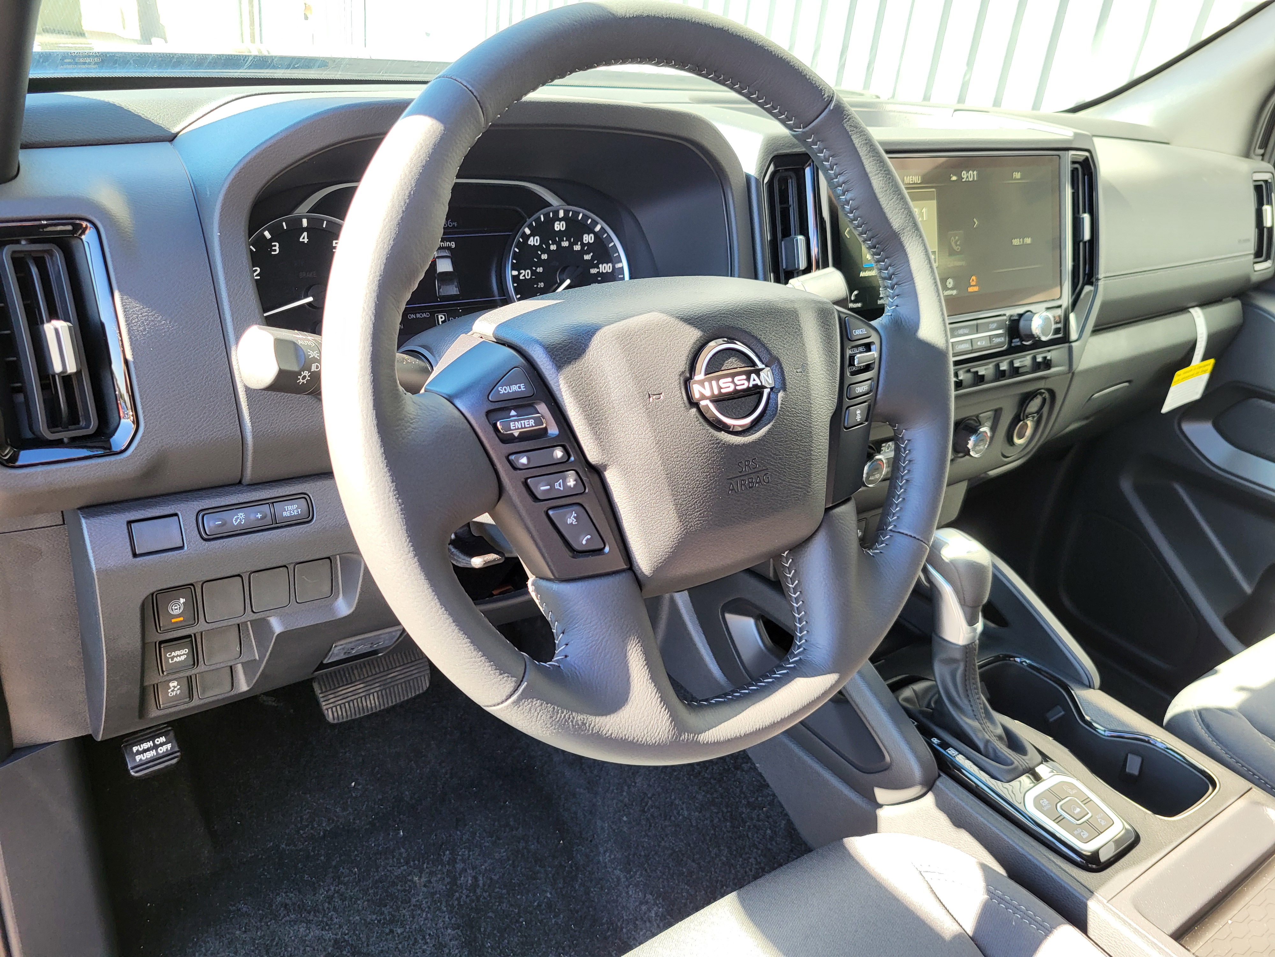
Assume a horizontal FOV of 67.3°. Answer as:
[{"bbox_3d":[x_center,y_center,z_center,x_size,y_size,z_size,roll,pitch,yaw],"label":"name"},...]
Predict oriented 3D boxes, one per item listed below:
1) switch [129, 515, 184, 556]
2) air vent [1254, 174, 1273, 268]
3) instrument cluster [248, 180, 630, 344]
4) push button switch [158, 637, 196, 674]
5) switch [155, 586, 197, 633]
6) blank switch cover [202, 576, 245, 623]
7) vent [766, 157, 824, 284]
[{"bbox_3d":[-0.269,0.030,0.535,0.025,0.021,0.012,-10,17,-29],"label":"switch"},{"bbox_3d":[0.751,-0.313,1.181,0.060,0.116,0.035,-13,12,-32],"label":"air vent"},{"bbox_3d":[-0.149,-0.155,0.730,0.320,0.136,0.050,-13,13,-32],"label":"instrument cluster"},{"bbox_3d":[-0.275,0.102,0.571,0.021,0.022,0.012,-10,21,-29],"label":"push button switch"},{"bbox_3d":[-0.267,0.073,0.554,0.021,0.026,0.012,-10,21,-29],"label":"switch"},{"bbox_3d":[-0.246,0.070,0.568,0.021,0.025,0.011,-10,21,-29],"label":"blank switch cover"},{"bbox_3d":[0.104,-0.155,0.699,0.052,0.150,0.035,-13,13,-32],"label":"vent"}]

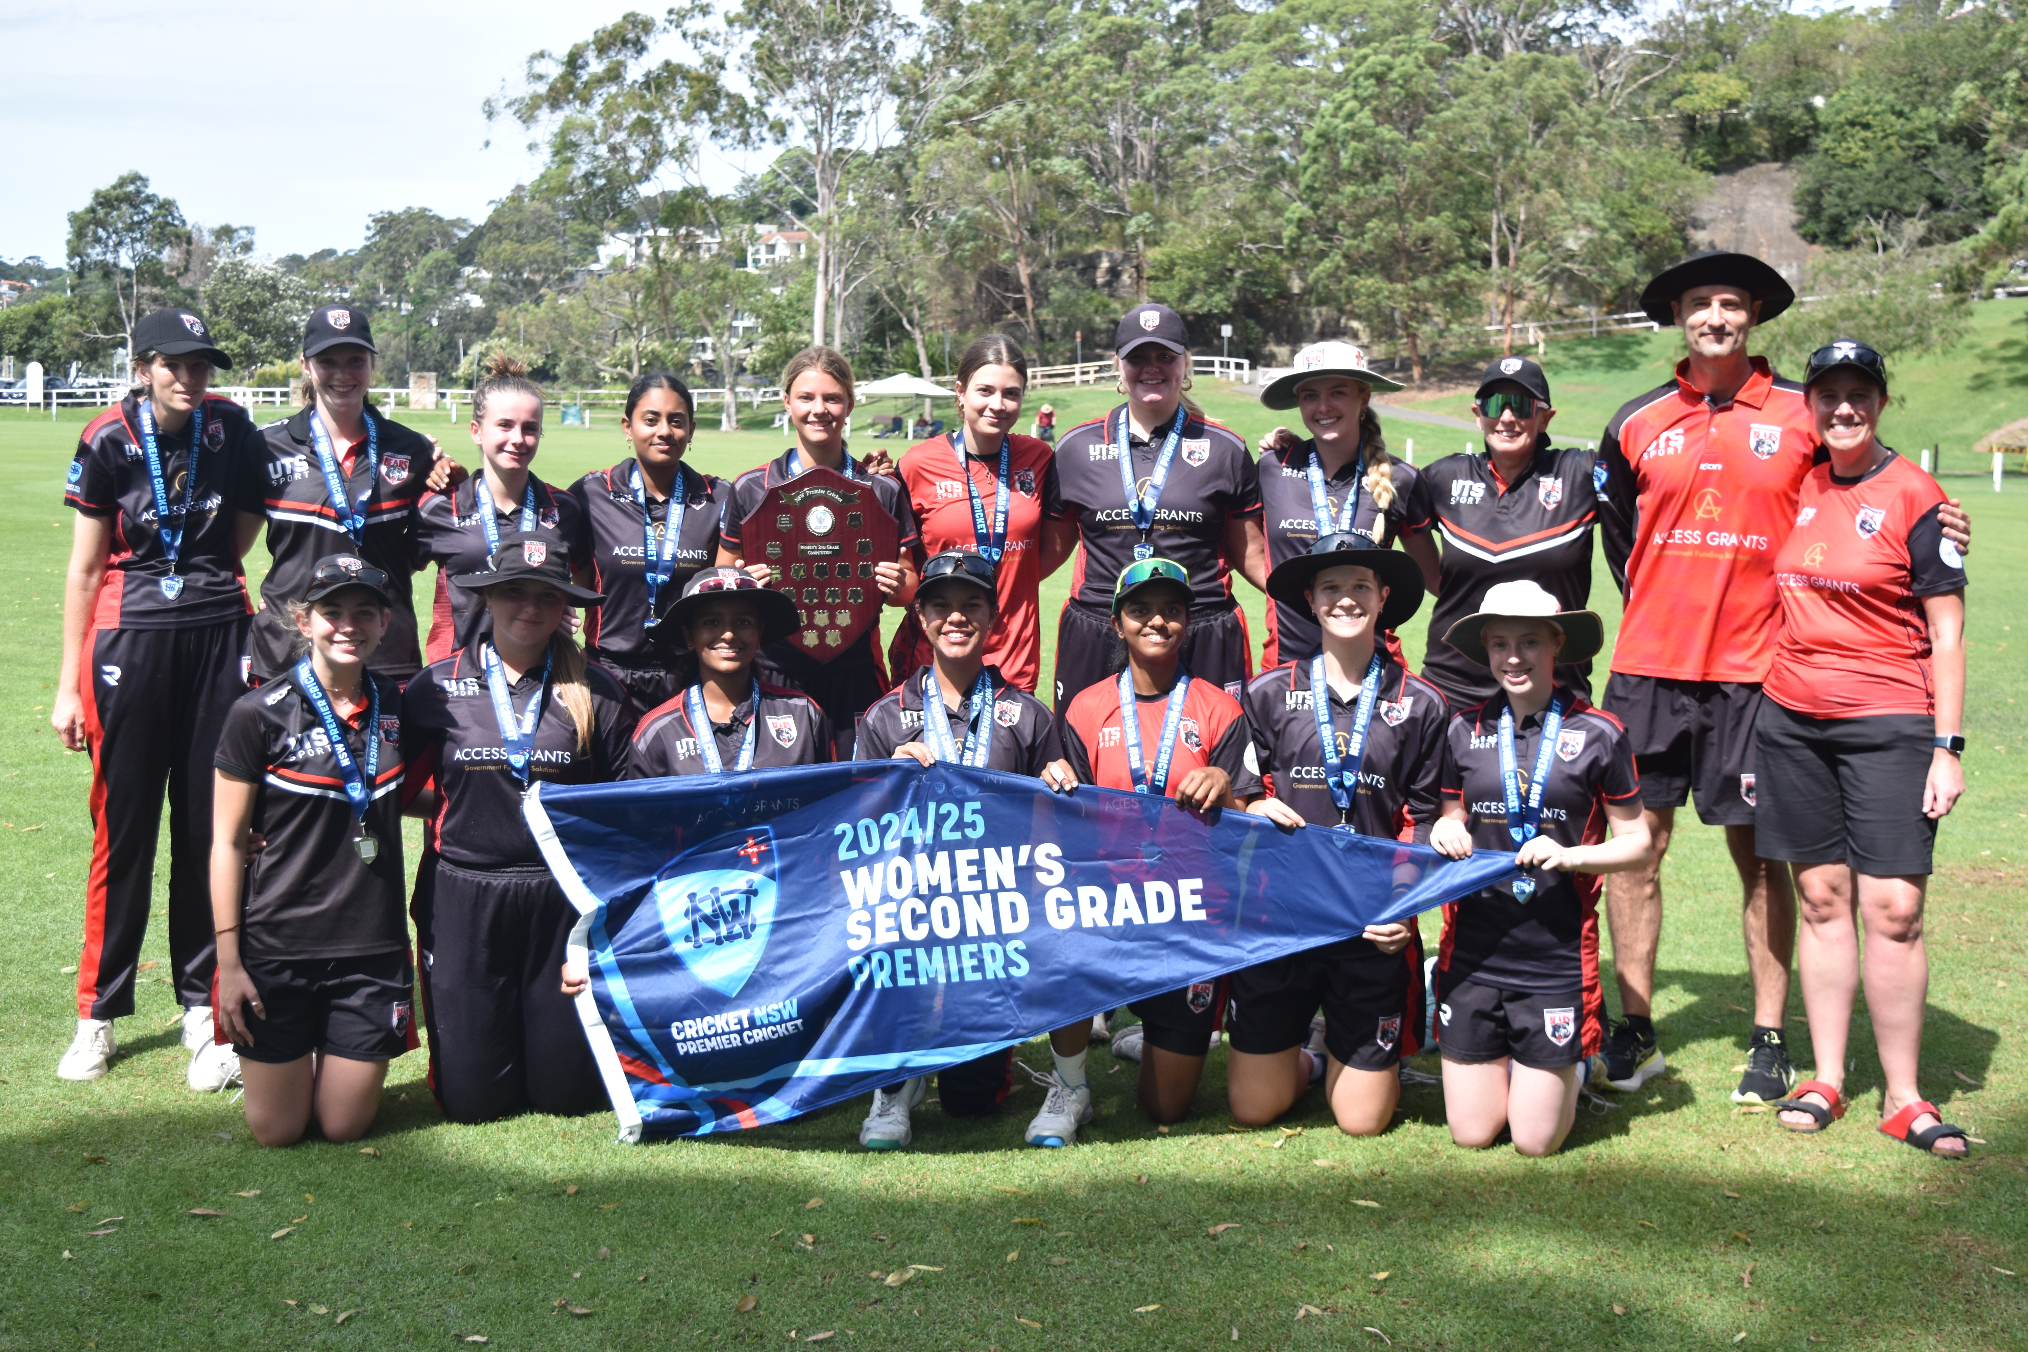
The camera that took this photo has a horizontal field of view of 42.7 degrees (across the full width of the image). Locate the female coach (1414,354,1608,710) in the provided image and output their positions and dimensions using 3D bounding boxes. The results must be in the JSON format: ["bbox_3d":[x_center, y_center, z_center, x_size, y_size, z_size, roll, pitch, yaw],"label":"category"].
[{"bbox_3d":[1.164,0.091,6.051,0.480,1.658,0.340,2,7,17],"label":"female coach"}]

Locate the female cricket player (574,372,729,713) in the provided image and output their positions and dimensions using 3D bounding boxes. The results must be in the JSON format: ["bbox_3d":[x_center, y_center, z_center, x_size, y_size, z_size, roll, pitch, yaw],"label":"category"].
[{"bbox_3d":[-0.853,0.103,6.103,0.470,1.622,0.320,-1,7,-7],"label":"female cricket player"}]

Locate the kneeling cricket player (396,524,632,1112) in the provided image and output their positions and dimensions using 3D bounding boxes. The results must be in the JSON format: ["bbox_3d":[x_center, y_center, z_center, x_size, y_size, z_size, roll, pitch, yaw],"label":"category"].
[{"bbox_3d":[-1.107,0.313,5.774,0.460,1.230,0.580,-1,7,-11],"label":"kneeling cricket player"}]

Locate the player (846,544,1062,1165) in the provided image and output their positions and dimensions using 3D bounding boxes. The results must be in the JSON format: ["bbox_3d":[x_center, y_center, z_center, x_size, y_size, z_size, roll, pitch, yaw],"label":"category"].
[{"bbox_3d":[-0.119,0.348,5.637,0.440,1.200,0.700,0,7,-2],"label":"player"}]

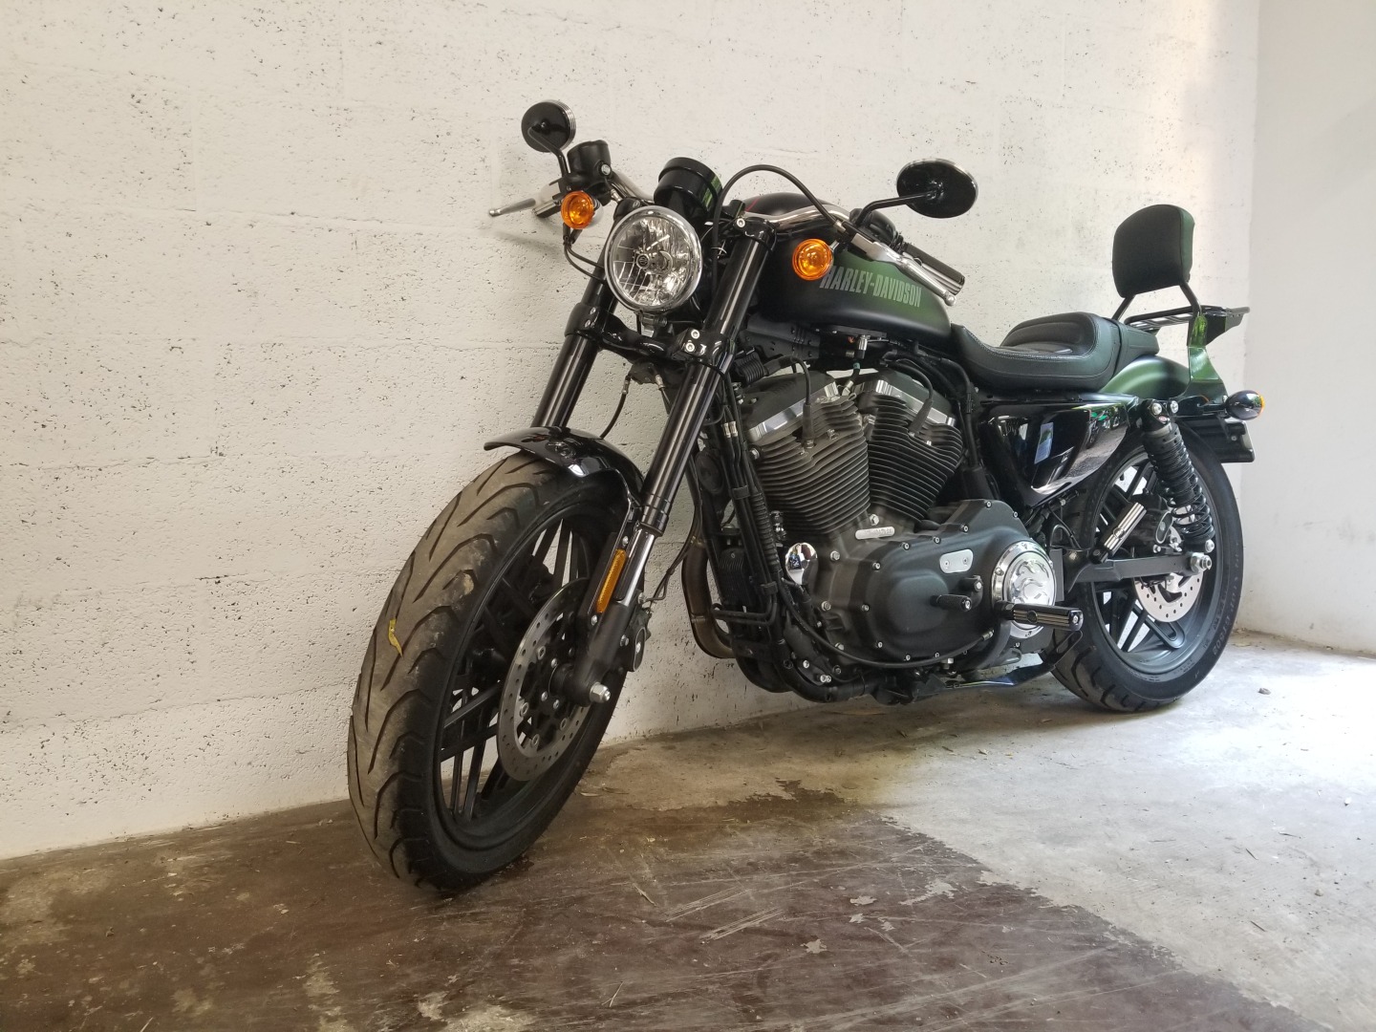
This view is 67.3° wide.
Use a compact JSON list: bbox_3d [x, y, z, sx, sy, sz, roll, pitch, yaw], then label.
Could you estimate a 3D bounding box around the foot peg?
[{"bbox_3d":[0.590,0.165,1.742,0.040,0.040,0.150,-6,8,-44],"label":"foot peg"}]

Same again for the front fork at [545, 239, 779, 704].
[{"bbox_3d":[-0.119,-0.125,1.600,0.290,0.830,0.140,16,-13,20],"label":"front fork"}]

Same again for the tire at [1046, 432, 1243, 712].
[{"bbox_3d":[1.006,0.101,2.310,0.670,0.670,0.150,-4,2,-32],"label":"tire"}]

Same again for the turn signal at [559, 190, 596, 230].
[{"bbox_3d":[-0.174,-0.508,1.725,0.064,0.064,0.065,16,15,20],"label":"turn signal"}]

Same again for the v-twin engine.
[{"bbox_3d":[0.325,-0.004,1.889,0.600,0.530,0.400,-5,3,-32],"label":"v-twin engine"}]

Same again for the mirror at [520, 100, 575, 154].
[{"bbox_3d":[-0.244,-0.682,1.815,0.115,0.096,0.032,21,33,35],"label":"mirror"}]

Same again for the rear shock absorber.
[{"bbox_3d":[1.029,-0.084,2.156,0.070,0.370,0.068,-31,16,-28],"label":"rear shock absorber"}]

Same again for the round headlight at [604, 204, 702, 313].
[{"bbox_3d":[-0.033,-0.394,1.596,0.163,0.163,0.130,16,15,20],"label":"round headlight"}]

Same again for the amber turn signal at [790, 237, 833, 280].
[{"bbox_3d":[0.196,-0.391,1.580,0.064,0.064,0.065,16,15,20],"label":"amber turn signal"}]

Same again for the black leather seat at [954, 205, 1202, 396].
[{"bbox_3d":[0.798,-0.467,2.182,0.740,0.430,0.280,-5,3,-32],"label":"black leather seat"}]

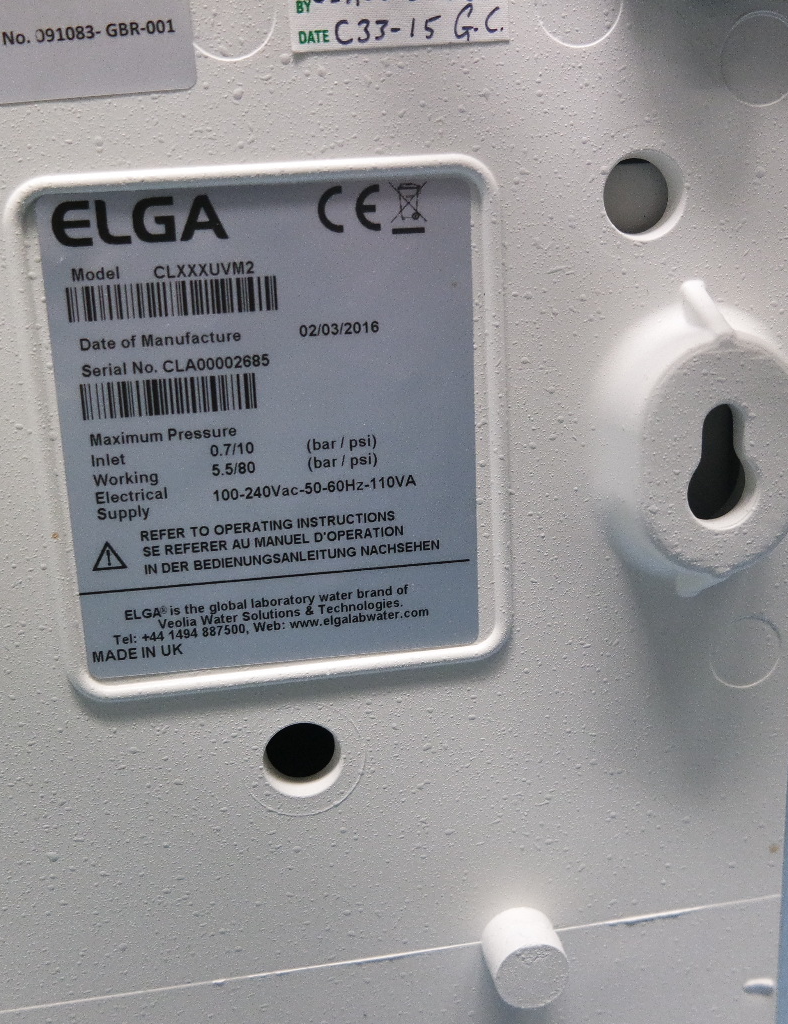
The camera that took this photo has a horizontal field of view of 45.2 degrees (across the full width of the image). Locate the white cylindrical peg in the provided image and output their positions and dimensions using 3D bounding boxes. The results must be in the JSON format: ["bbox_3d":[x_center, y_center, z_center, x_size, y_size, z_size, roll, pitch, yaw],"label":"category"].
[{"bbox_3d":[0.028,0.094,0.200,0.016,0.016,0.012,-4,12,-8],"label":"white cylindrical peg"}]

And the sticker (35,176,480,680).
[{"bbox_3d":[-0.022,-0.014,0.176,0.076,0.089,0.001,-4,12,-8],"label":"sticker"}]

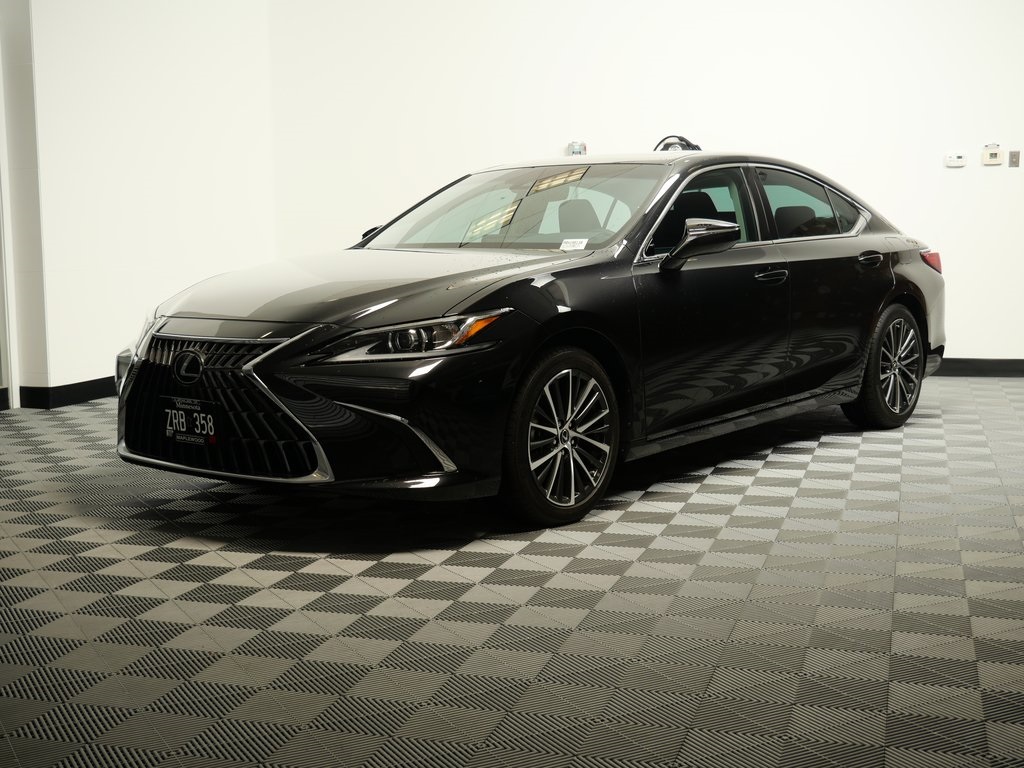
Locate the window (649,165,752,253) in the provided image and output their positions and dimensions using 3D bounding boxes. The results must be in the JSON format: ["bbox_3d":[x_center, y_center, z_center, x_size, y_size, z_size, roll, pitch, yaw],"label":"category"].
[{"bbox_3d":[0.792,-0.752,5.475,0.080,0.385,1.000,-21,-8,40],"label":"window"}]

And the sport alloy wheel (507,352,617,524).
[{"bbox_3d":[0.139,0.184,4.742,0.230,0.662,0.665,5,9,39],"label":"sport alloy wheel"}]

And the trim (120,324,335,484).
[{"bbox_3d":[-1.031,0.032,4.569,1.180,0.530,0.240,5,9,39],"label":"trim"}]

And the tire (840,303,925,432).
[{"bbox_3d":[1.974,-0.101,6.930,0.230,0.662,0.665,5,9,39],"label":"tire"}]

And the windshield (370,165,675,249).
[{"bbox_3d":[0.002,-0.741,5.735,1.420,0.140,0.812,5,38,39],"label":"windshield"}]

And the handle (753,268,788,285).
[{"bbox_3d":[1.131,-0.471,5.674,0.060,0.058,0.250,5,9,39],"label":"handle"}]

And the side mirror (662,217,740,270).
[{"bbox_3d":[0.731,-0.543,5.088,0.220,0.185,0.250,5,9,39],"label":"side mirror"}]

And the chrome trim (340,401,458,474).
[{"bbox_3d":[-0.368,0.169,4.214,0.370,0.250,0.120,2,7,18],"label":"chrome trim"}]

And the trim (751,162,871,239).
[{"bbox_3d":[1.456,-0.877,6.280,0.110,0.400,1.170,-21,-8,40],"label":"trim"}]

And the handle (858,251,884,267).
[{"bbox_3d":[1.776,-0.619,6.439,0.060,0.058,0.250,5,9,39],"label":"handle"}]

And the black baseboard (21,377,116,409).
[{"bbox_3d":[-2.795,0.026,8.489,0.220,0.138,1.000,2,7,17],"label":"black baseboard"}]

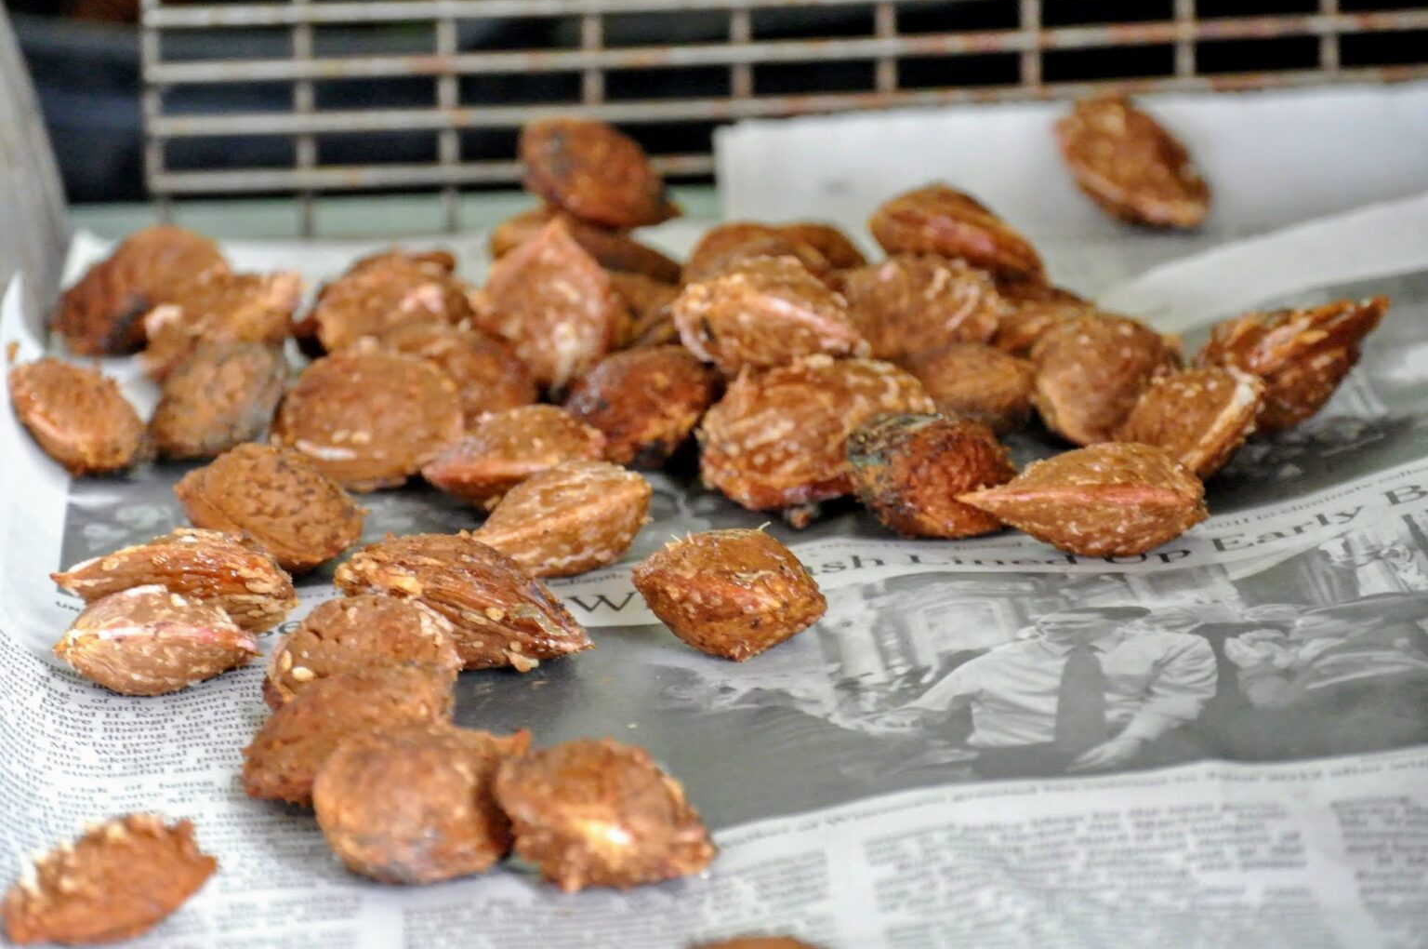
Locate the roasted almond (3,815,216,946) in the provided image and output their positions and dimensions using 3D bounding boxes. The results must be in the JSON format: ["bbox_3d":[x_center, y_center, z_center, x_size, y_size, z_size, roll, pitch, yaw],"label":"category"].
[{"bbox_3d":[-0.075,0.051,0.850,0.029,0.014,0.020,-18,31,-26],"label":"roasted almond"}]

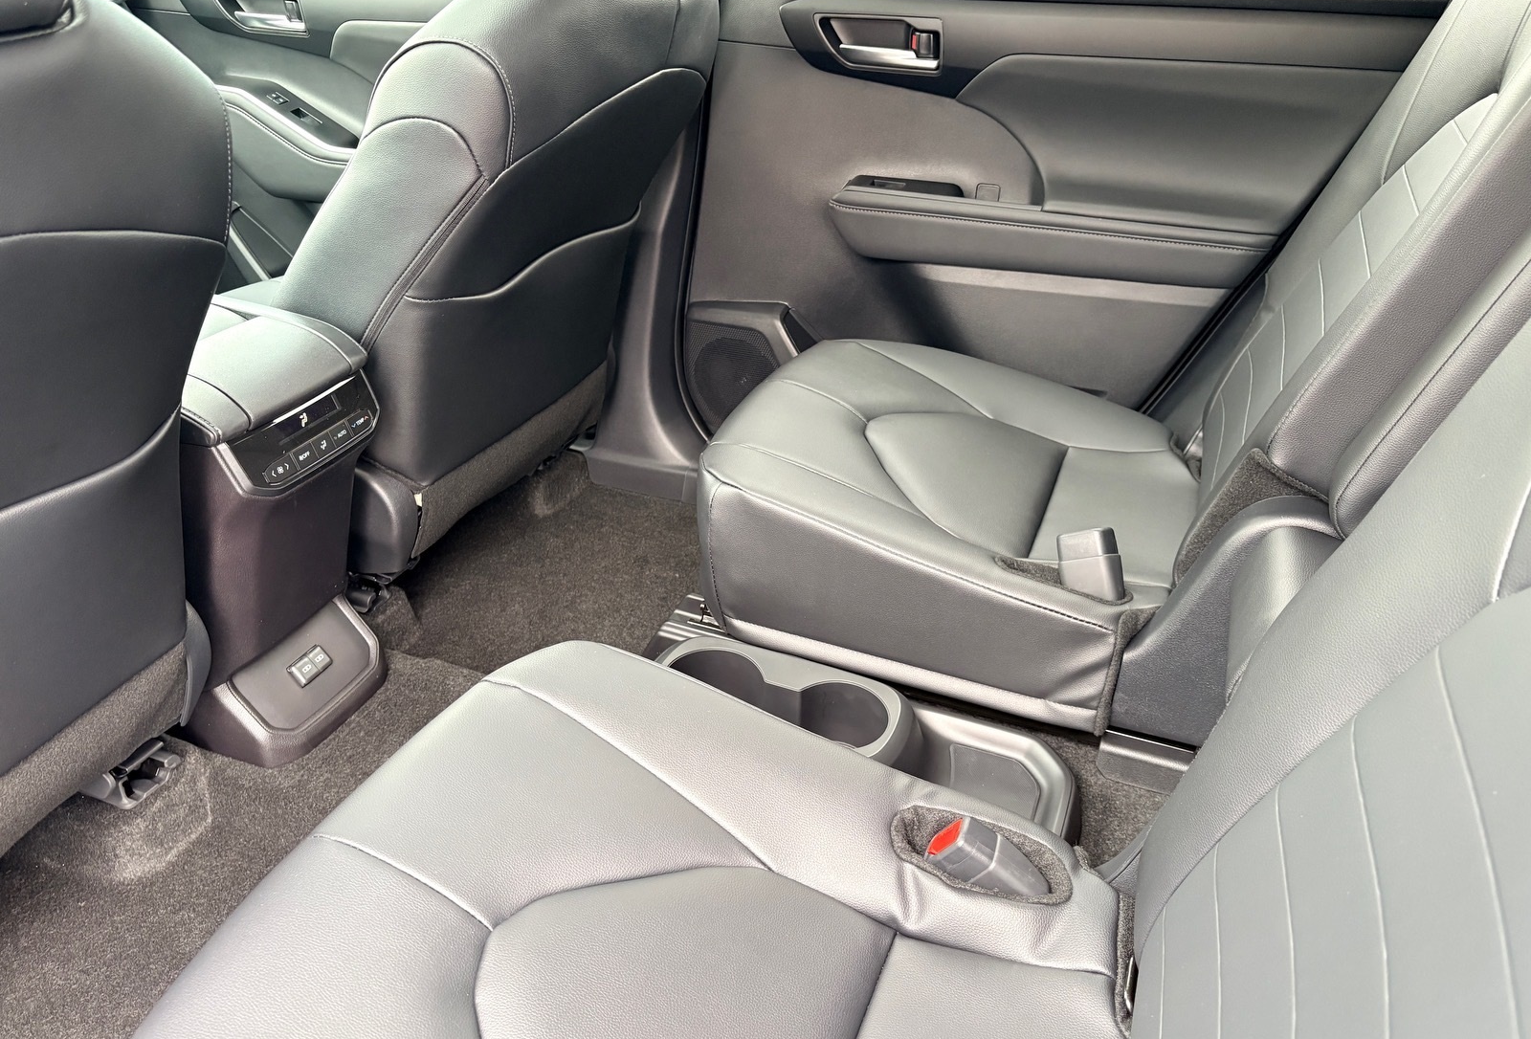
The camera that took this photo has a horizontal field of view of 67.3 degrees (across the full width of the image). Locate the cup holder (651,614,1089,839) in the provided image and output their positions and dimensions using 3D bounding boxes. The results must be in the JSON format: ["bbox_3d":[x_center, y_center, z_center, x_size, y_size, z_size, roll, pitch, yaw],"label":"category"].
[{"bbox_3d":[0.068,0.207,0.994,0.405,0.094,0.156,12,32,20],"label":"cup holder"}]

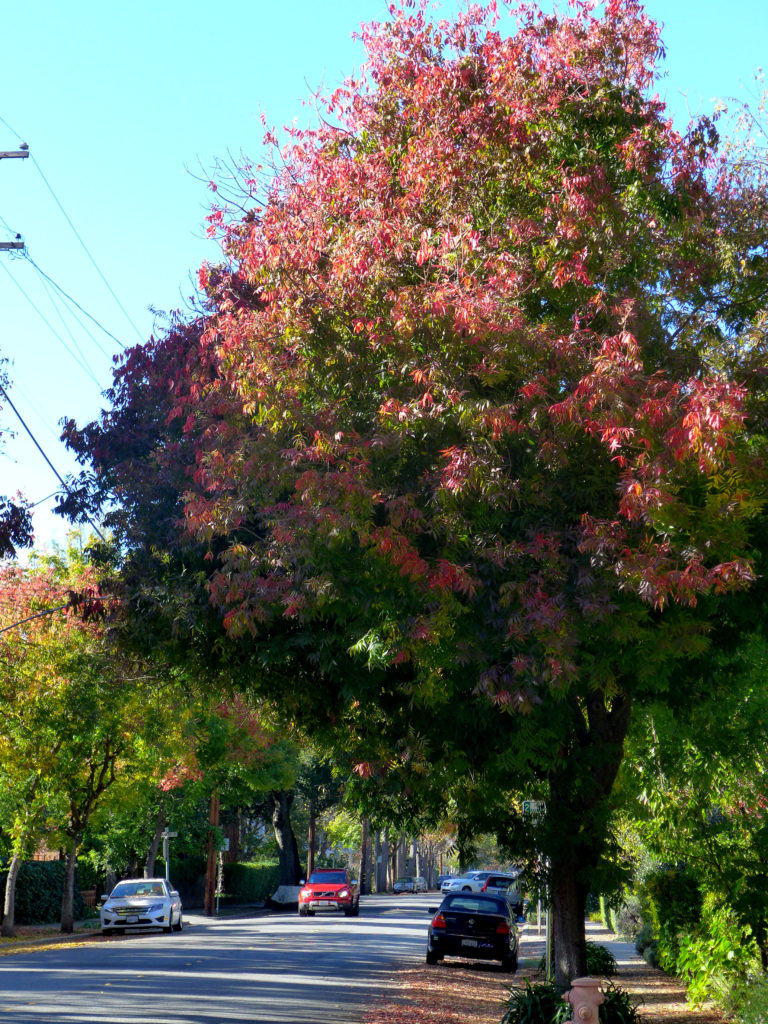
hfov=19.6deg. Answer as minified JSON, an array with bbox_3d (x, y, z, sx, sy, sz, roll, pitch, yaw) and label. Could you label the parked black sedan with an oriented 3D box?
[{"bbox_3d":[1.763,8.114,43.193,1.700,1.420,4.100,0,-9,4],"label":"parked black sedan"}]

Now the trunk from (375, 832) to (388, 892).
[{"bbox_3d":[-0.163,25.485,161.342,0.900,4.310,0.800,0,-9,5],"label":"trunk"}]

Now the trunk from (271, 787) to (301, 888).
[{"bbox_3d":[-3.996,13.656,90.364,1.150,4.590,1.000,0,-9,5],"label":"trunk"}]

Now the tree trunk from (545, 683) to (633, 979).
[{"bbox_3d":[3.020,4.811,32.745,1.150,4.350,0.900,0,-9,5],"label":"tree trunk"}]

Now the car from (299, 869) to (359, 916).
[{"bbox_3d":[-1.979,13.947,81.588,1.920,1.760,4.800,0,-9,4],"label":"car"}]

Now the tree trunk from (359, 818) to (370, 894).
[{"bbox_3d":[-1.187,21.979,141.385,0.700,4.850,0.650,0,-9,5],"label":"tree trunk"}]

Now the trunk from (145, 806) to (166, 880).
[{"bbox_3d":[-7.221,10.937,69.774,0.650,3.450,0.500,0,-9,5],"label":"trunk"}]

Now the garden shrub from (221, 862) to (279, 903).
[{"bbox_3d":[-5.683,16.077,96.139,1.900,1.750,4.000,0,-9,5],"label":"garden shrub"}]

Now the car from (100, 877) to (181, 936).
[{"bbox_3d":[-6.395,10.623,59.866,1.840,1.450,4.830,0,-9,1],"label":"car"}]

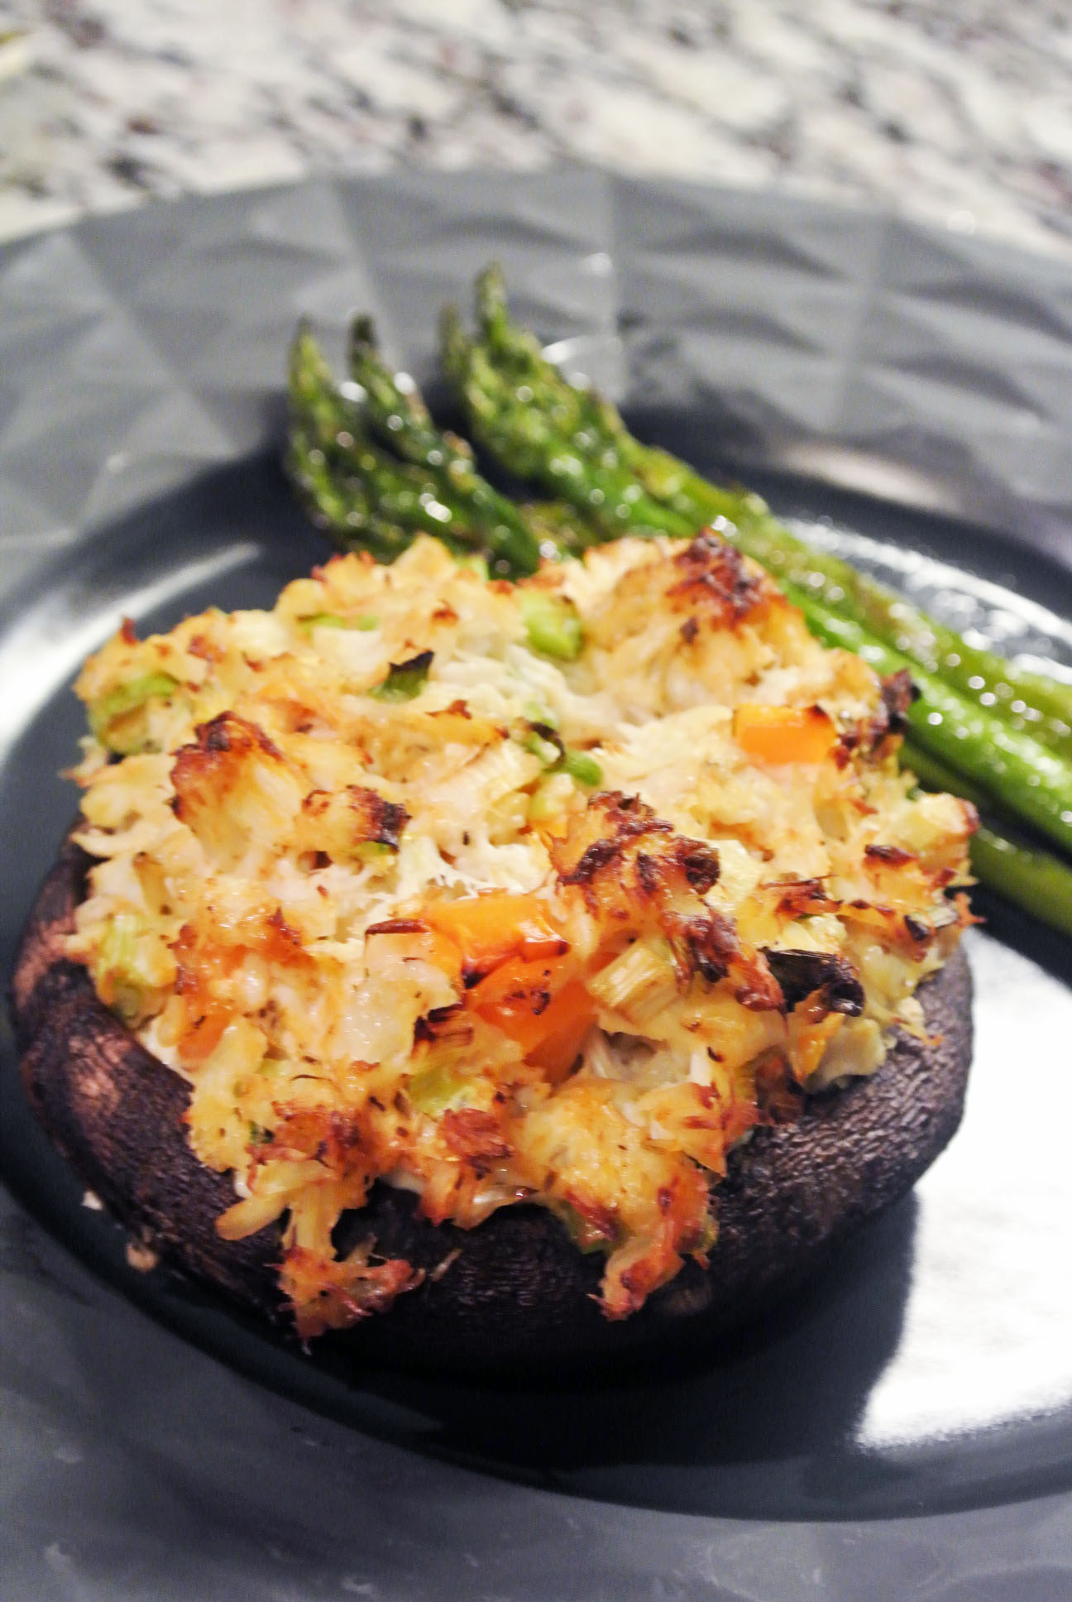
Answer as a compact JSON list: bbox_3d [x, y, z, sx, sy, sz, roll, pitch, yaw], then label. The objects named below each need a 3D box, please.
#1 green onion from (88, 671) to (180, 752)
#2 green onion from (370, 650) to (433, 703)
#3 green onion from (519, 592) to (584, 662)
[{"bbox_3d":[-0.044,-0.010,0.296,0.009,0.006,0.006,8,41,0],"label":"green onion"},{"bbox_3d":[-0.015,-0.014,0.298,0.007,0.005,0.004,8,41,0],"label":"green onion"},{"bbox_3d":[0.002,-0.020,0.308,0.007,0.006,0.006,8,41,0],"label":"green onion"}]

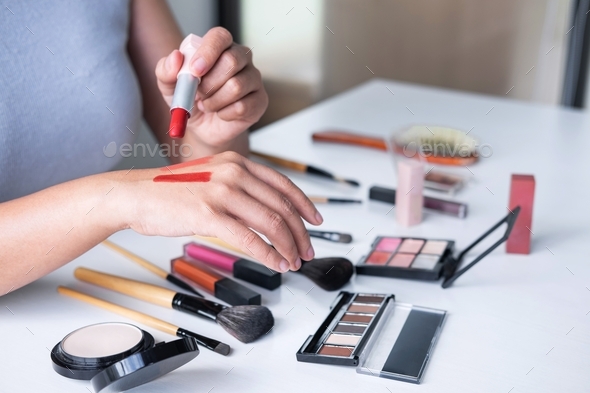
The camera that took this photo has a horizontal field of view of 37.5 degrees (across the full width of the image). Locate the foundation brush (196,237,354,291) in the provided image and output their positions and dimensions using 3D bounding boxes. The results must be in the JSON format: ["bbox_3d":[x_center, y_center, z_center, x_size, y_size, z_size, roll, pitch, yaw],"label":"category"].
[{"bbox_3d":[-0.031,0.047,0.735,0.195,0.024,0.028,13,22,39],"label":"foundation brush"}]

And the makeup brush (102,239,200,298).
[{"bbox_3d":[-0.138,0.064,0.807,0.007,0.007,0.176,-19,28,-39],"label":"makeup brush"}]

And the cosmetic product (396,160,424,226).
[{"bbox_3d":[0.110,-0.003,0.825,0.017,0.059,0.017,-13,21,-34],"label":"cosmetic product"}]

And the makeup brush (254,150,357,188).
[{"bbox_3d":[0.007,-0.034,1.013,0.011,0.011,0.198,-15,22,-37],"label":"makeup brush"}]

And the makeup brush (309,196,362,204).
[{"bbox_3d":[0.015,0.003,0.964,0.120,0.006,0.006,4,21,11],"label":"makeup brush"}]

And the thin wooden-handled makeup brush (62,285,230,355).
[{"bbox_3d":[-0.115,0.089,0.636,0.172,0.009,0.009,13,24,32],"label":"thin wooden-handled makeup brush"}]

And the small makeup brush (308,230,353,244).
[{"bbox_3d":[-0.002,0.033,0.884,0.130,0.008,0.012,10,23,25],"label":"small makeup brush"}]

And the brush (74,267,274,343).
[{"bbox_3d":[-0.099,0.075,0.647,0.205,0.024,0.027,12,22,37],"label":"brush"}]

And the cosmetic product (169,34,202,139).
[{"bbox_3d":[-0.085,-0.086,0.675,0.018,0.018,0.086,12,61,-8],"label":"cosmetic product"}]

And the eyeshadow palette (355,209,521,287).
[{"bbox_3d":[0.118,0.035,0.714,0.121,0.053,0.068,7,21,20],"label":"eyeshadow palette"}]

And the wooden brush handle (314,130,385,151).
[{"bbox_3d":[0.072,-0.072,1.148,0.105,0.013,0.022,7,22,19],"label":"wooden brush handle"}]

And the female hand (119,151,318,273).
[{"bbox_3d":[-0.059,0.009,0.675,0.162,0.060,0.075,14,32,-10],"label":"female hand"}]

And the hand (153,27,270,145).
[{"bbox_3d":[-0.067,-0.087,0.700,0.080,0.092,0.080,-11,23,-27],"label":"hand"}]

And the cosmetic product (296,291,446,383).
[{"bbox_3d":[0.058,0.096,0.614,0.084,0.009,0.099,7,21,19],"label":"cosmetic product"}]

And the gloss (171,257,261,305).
[{"bbox_3d":[-0.071,0.077,0.766,0.013,0.012,0.108,-20,28,-40],"label":"gloss"}]

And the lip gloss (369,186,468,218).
[{"bbox_3d":[0.122,0.005,0.859,0.101,0.012,0.012,12,24,31],"label":"lip gloss"}]

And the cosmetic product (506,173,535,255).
[{"bbox_3d":[0.195,0.015,0.748,0.019,0.066,0.017,3,18,15],"label":"cosmetic product"}]

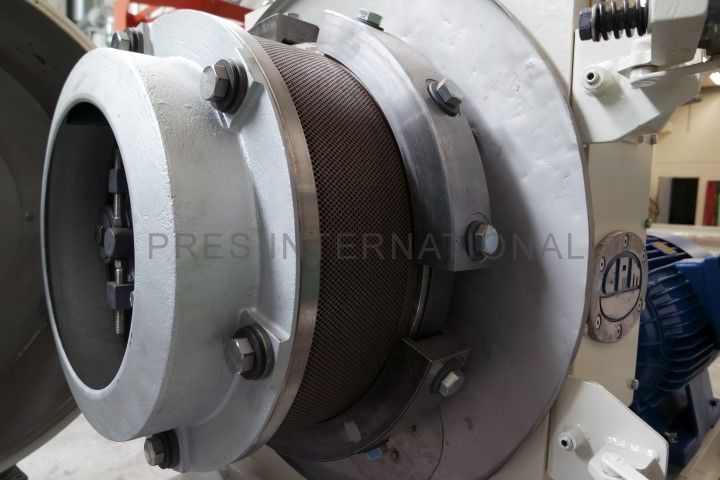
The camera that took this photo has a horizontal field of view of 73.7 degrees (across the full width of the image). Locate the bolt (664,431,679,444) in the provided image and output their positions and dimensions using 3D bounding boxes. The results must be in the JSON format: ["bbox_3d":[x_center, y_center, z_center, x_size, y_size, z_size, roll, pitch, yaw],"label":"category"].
[{"bbox_3d":[0.973,0.618,1.500,0.041,0.025,0.041,6,6,45],"label":"bolt"}]

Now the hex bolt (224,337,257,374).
[{"bbox_3d":[-0.127,0.122,0.509,0.036,0.036,0.016,6,6,45],"label":"hex bolt"}]

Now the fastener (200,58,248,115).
[{"bbox_3d":[-0.154,-0.172,0.536,0.058,0.058,0.031,6,6,45],"label":"fastener"}]

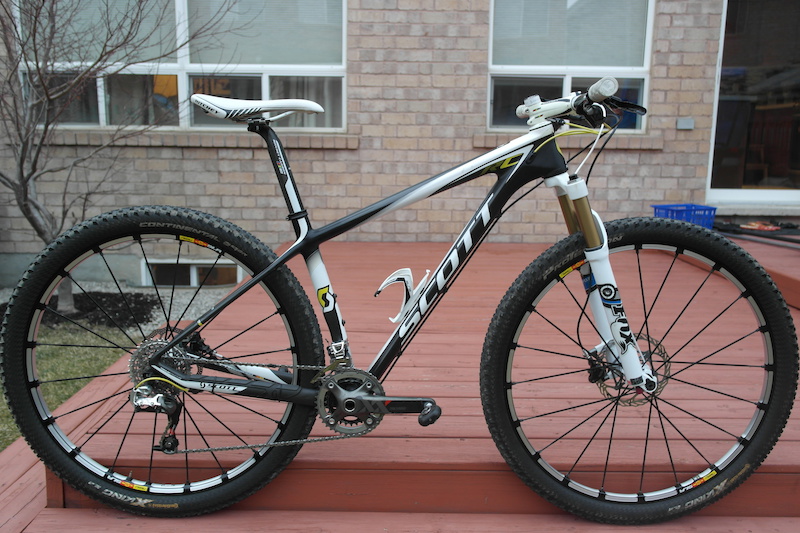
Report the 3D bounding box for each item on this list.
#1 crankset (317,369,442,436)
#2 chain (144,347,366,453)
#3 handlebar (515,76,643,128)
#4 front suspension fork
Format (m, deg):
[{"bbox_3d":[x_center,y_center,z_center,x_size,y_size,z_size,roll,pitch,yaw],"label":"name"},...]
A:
[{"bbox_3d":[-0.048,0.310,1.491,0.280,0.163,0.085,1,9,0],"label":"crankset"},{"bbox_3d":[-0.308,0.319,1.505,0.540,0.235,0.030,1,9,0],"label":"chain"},{"bbox_3d":[0.392,-0.334,1.447,0.150,0.082,0.710,1,9,0],"label":"handlebar"},{"bbox_3d":[0.444,0.035,1.506,0.105,0.514,0.170,-19,9,3],"label":"front suspension fork"}]

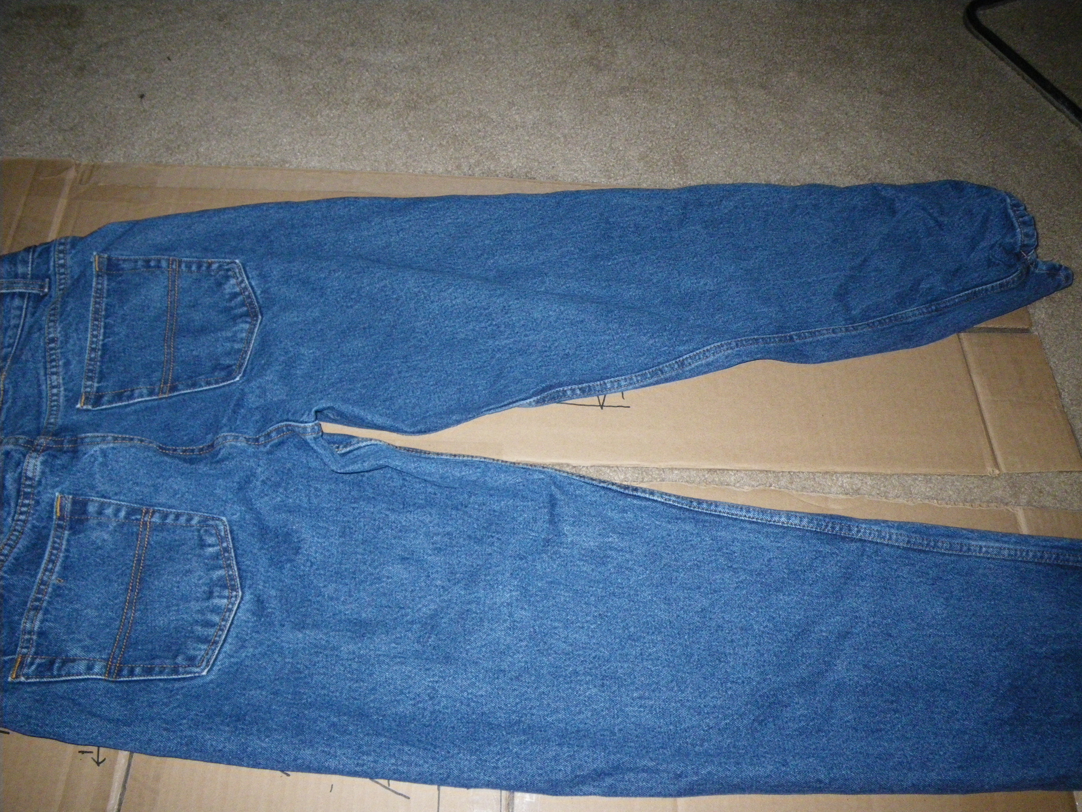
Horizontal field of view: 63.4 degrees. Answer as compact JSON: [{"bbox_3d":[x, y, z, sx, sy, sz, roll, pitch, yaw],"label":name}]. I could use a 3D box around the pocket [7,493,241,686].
[{"bbox_3d":[-0.346,0.153,0.755,0.181,0.020,0.163,1,64,-1],"label":"pocket"}]

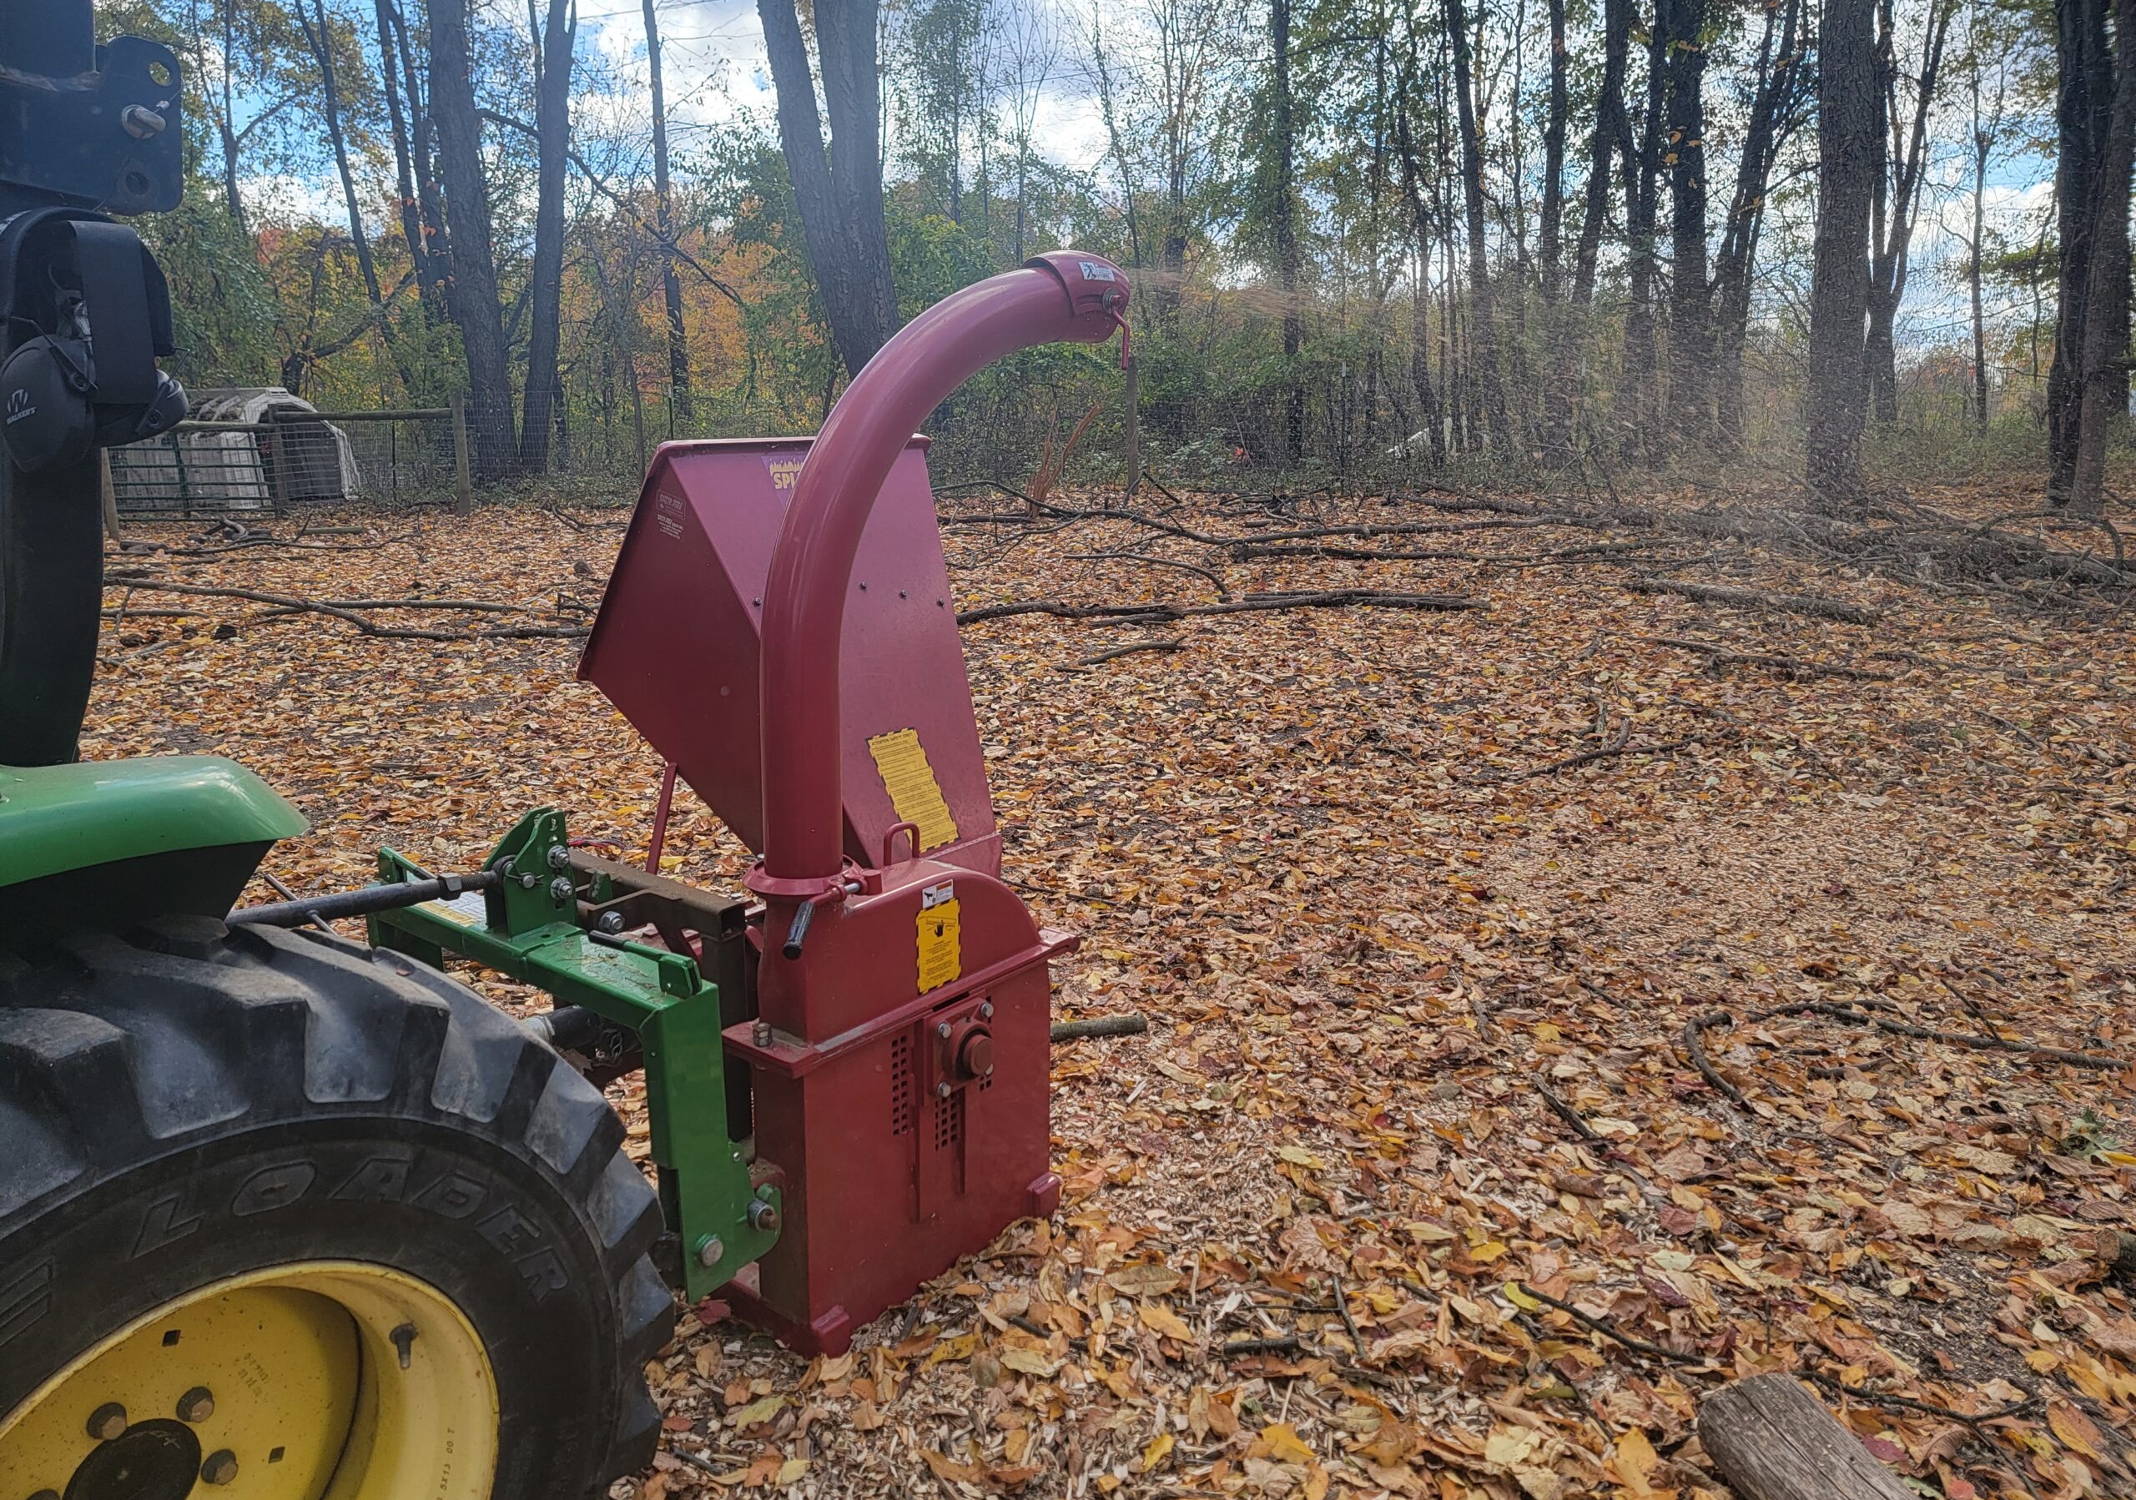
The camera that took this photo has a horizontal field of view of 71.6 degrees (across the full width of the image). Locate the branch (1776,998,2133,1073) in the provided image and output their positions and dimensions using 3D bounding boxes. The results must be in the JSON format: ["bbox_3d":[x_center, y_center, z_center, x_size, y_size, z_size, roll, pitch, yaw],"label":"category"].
[{"bbox_3d":[2.022,0.647,3.440,0.718,0.045,0.118,6,15,21],"label":"branch"}]

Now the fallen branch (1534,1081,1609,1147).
[{"bbox_3d":[1.034,0.745,3.074,0.033,0.030,0.262,-3,15,-12],"label":"fallen branch"}]

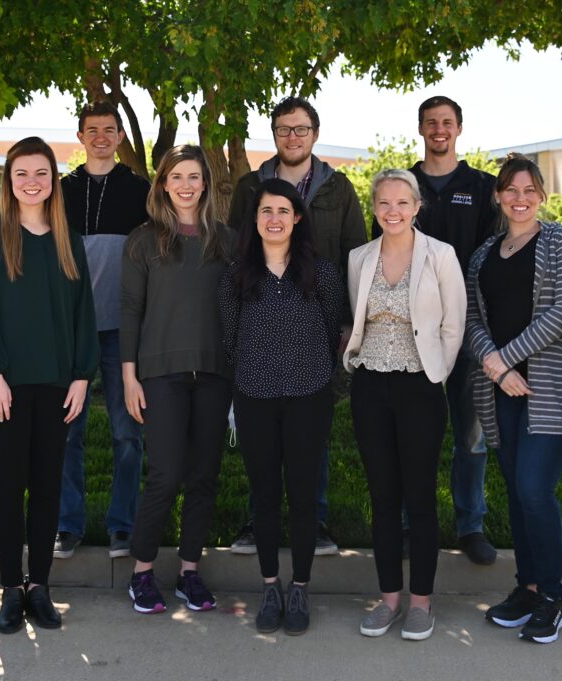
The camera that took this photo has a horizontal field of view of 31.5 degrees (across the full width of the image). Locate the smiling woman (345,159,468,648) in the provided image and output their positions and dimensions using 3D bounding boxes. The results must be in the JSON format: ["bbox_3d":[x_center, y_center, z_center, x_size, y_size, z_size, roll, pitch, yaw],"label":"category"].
[{"bbox_3d":[0.441,0.217,3.526,0.450,1.637,0.330,2,5,20],"label":"smiling woman"}]

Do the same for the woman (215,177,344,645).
[{"bbox_3d":[0.002,0.228,3.577,0.450,1.607,0.310,0,4,0],"label":"woman"}]

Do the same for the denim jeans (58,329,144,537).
[{"bbox_3d":[-0.730,0.355,4.035,0.361,0.905,0.270,0,4,-5],"label":"denim jeans"}]

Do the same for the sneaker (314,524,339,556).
[{"bbox_3d":[0.155,0.789,4.116,0.110,0.125,0.300,-2,5,-20],"label":"sneaker"}]

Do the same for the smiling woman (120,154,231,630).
[{"bbox_3d":[-0.393,0.159,3.773,0.460,1.740,0.310,-1,4,-15],"label":"smiling woman"}]

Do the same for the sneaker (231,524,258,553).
[{"bbox_3d":[-0.114,0.788,4.134,0.110,0.125,0.300,2,5,22],"label":"sneaker"}]

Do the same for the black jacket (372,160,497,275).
[{"bbox_3d":[0.630,-0.340,3.970,0.540,0.730,0.300,0,3,7],"label":"black jacket"}]

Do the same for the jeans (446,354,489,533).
[{"bbox_3d":[0.642,0.384,4.029,0.389,0.851,0.270,0,4,0],"label":"jeans"}]

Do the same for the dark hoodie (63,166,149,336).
[{"bbox_3d":[-0.722,-0.374,4.023,0.490,0.693,0.280,-1,4,-7],"label":"dark hoodie"}]

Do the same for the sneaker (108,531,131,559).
[{"bbox_3d":[-0.648,0.786,4.061,0.110,0.115,0.290,-1,4,-7],"label":"sneaker"}]

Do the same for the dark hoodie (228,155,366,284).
[{"bbox_3d":[0.067,-0.366,4.034,0.570,0.775,0.310,0,4,0],"label":"dark hoodie"}]

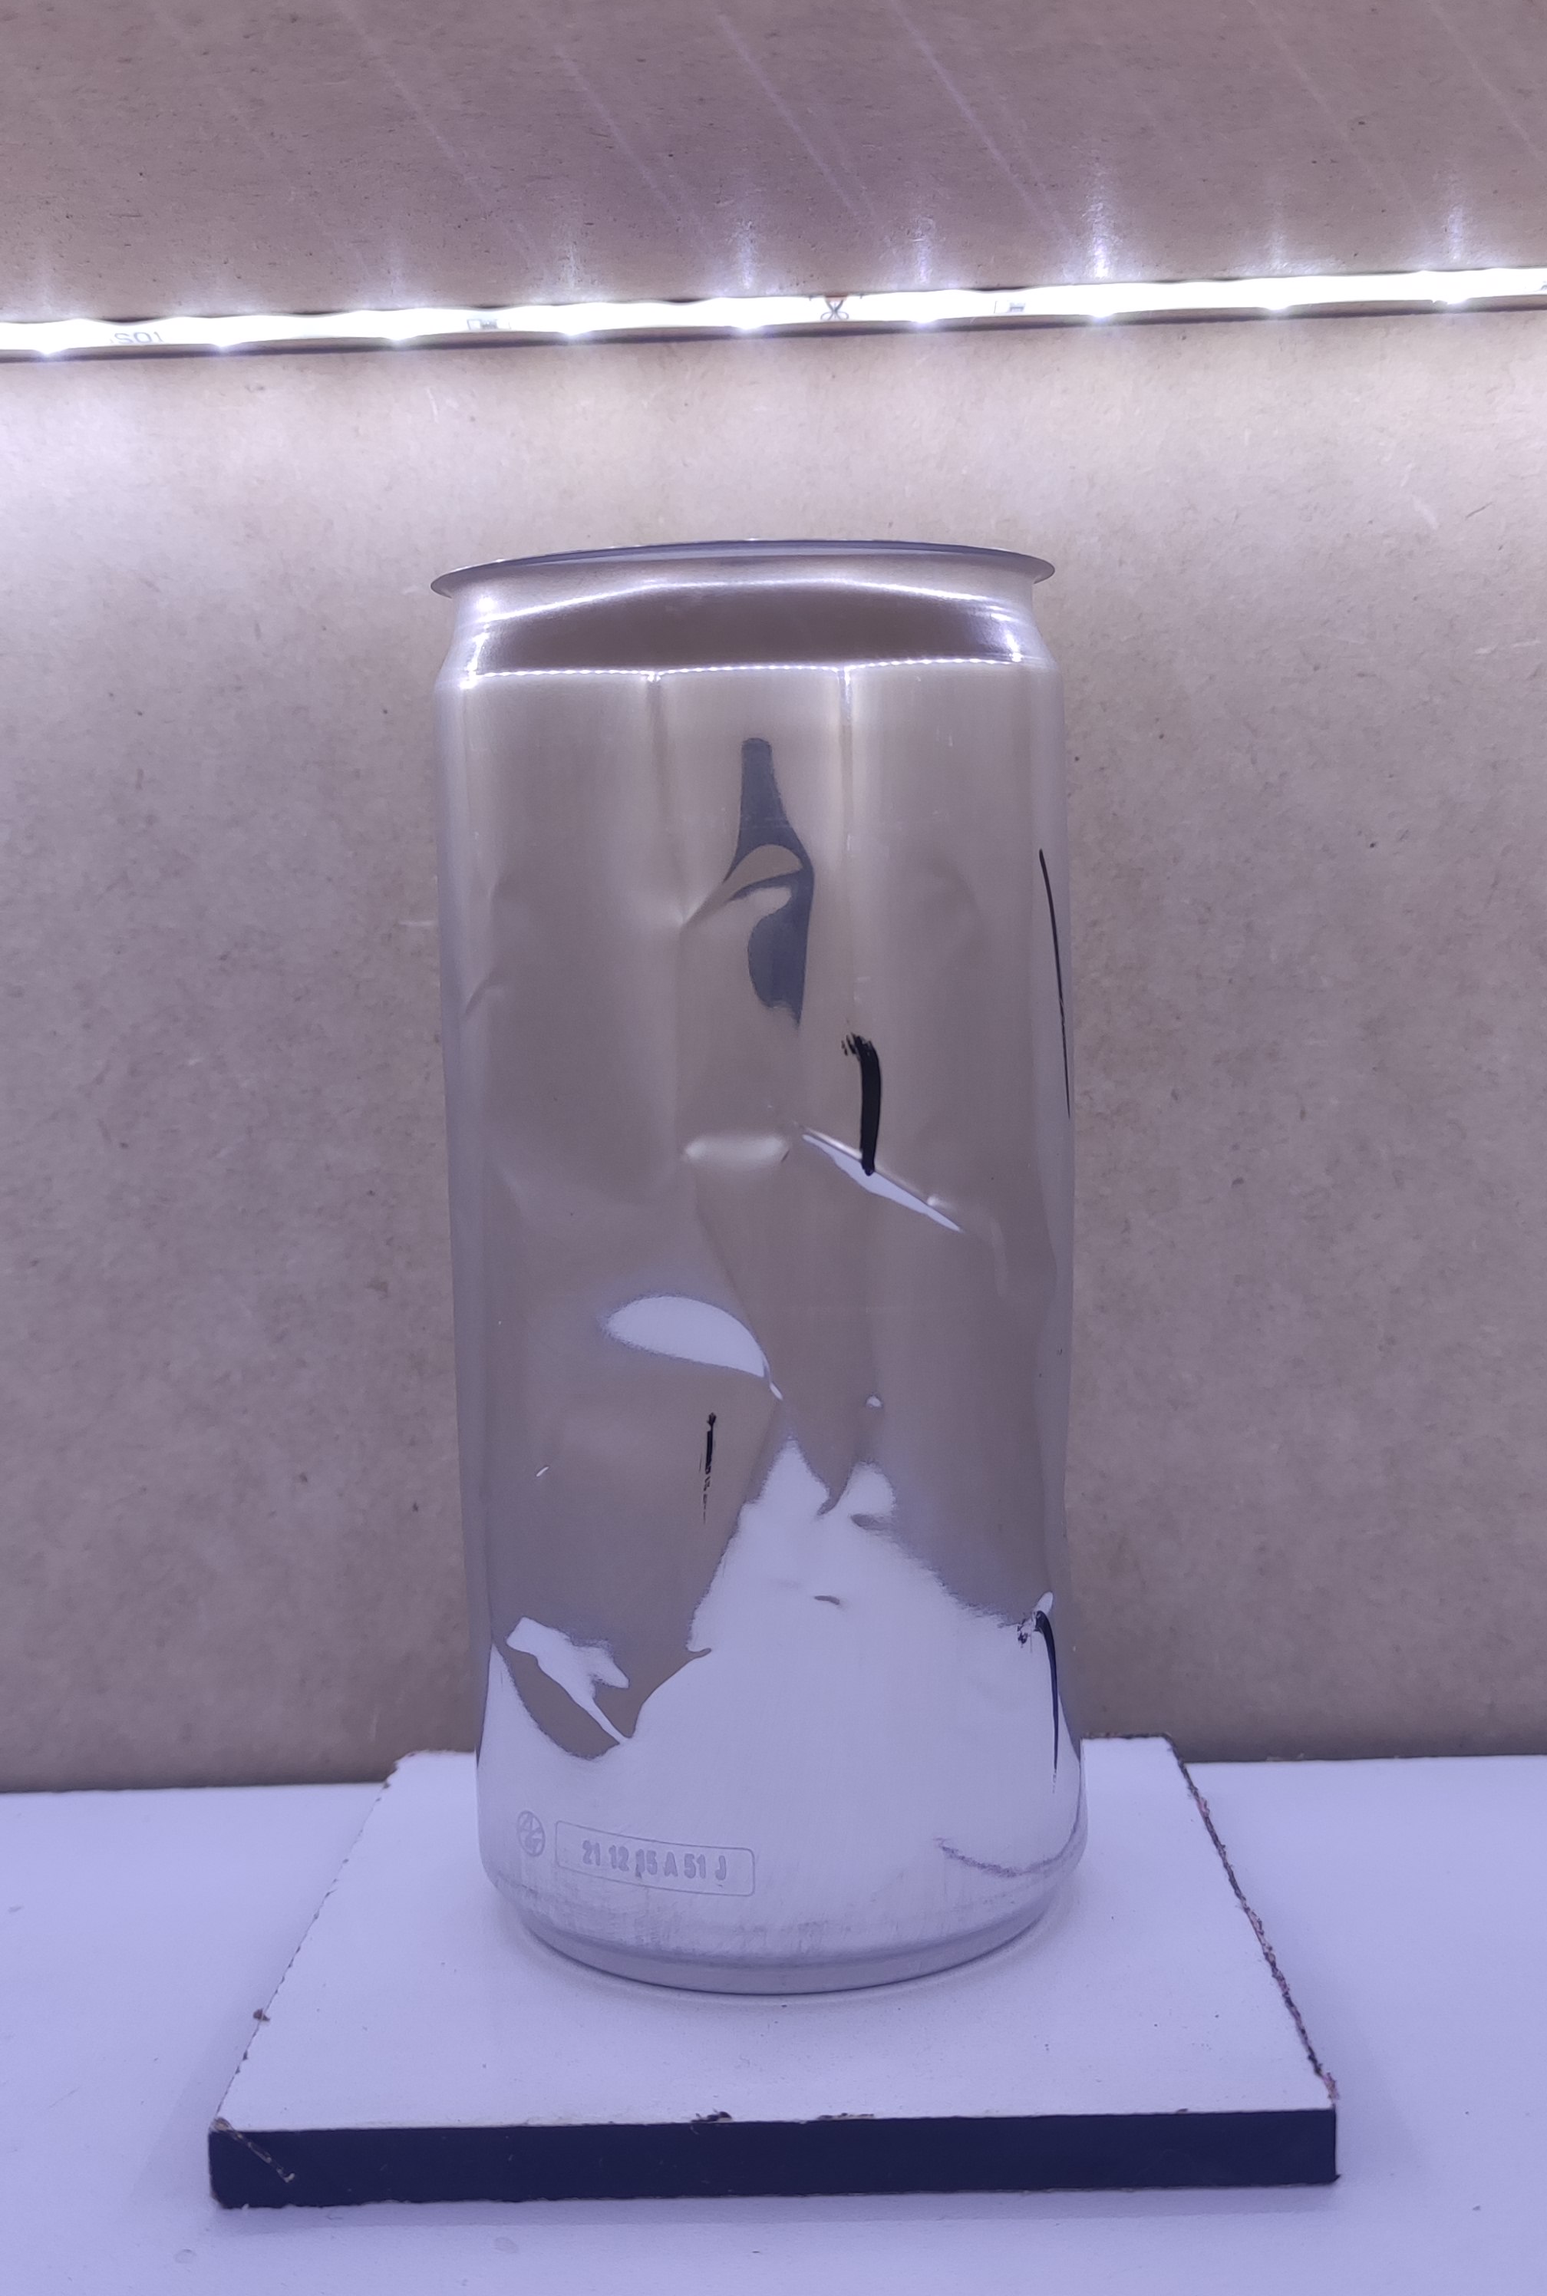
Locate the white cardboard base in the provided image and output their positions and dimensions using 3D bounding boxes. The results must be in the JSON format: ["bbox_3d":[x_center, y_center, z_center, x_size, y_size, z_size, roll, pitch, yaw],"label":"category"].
[{"bbox_3d":[0.001,0.073,0.205,0.086,0.006,0.079,-2,5,1],"label":"white cardboard base"}]

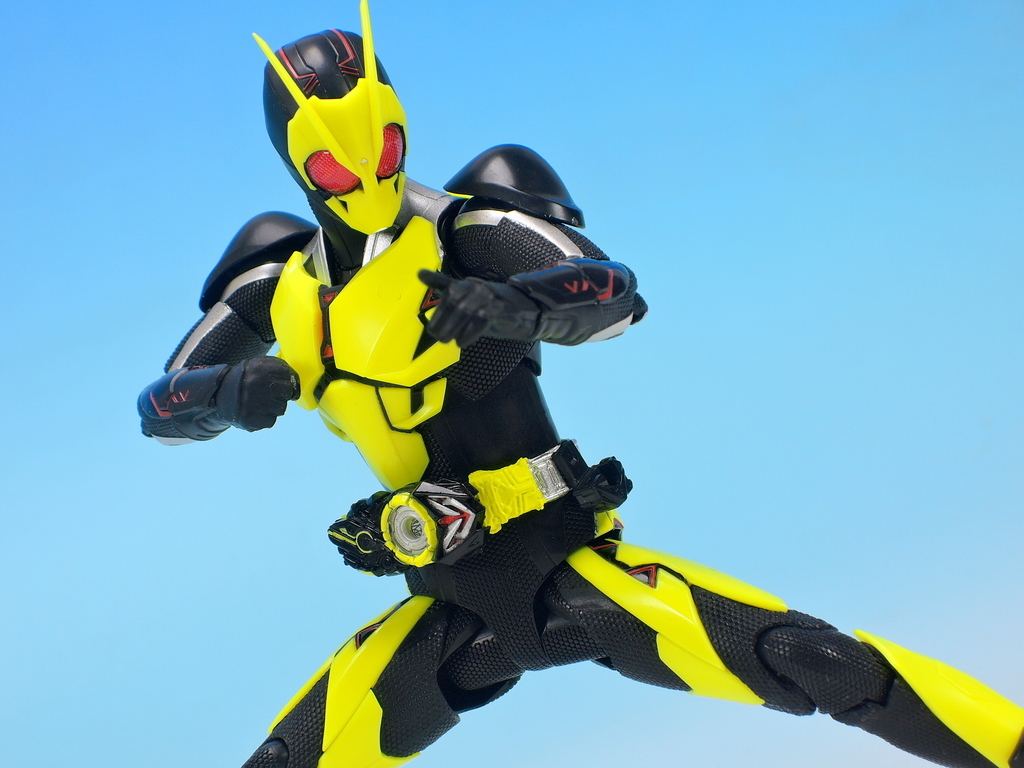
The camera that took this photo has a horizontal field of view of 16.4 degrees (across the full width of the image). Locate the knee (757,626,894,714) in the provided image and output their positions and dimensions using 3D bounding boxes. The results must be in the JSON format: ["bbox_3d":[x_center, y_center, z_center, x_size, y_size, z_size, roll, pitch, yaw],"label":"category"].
[{"bbox_3d":[0.034,0.031,0.382,0.014,0.009,0.009,22,-14,3],"label":"knee"}]

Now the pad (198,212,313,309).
[{"bbox_3d":[-0.028,-0.013,0.388,0.013,0.009,0.013,-22,7,29],"label":"pad"}]

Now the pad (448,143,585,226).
[{"bbox_3d":[0.000,-0.021,0.376,0.015,0.008,0.013,13,3,24],"label":"pad"}]

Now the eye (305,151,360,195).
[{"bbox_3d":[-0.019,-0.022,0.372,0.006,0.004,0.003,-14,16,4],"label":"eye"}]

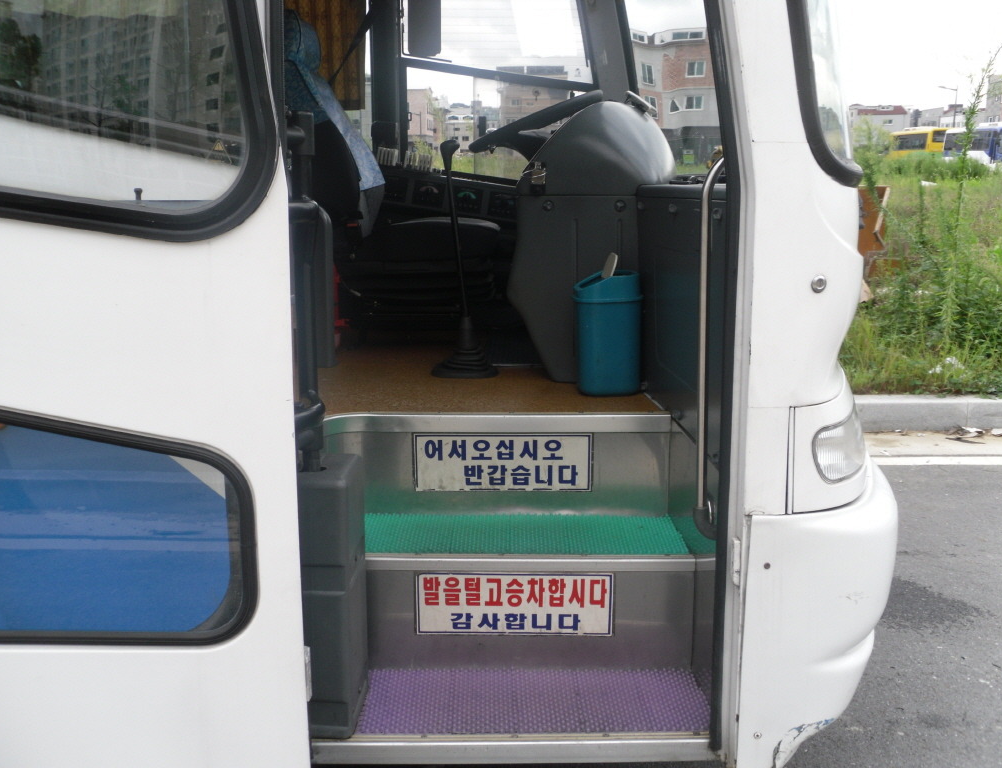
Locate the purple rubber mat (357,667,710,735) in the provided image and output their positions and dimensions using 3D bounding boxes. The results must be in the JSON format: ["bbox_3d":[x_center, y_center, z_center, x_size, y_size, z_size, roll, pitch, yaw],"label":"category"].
[{"bbox_3d":[0.061,0.617,2.593,0.673,0.015,0.311,0,10,-2],"label":"purple rubber mat"}]

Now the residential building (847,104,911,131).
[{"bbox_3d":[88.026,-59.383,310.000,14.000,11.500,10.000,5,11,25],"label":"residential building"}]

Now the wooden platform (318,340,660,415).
[{"bbox_3d":[-0.074,-0.007,3.508,0.869,0.040,1.099,0,10,-2],"label":"wooden platform"}]

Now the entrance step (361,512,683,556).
[{"bbox_3d":[0.028,0.326,2.862,0.708,0.015,0.291,0,10,-2],"label":"entrance step"}]

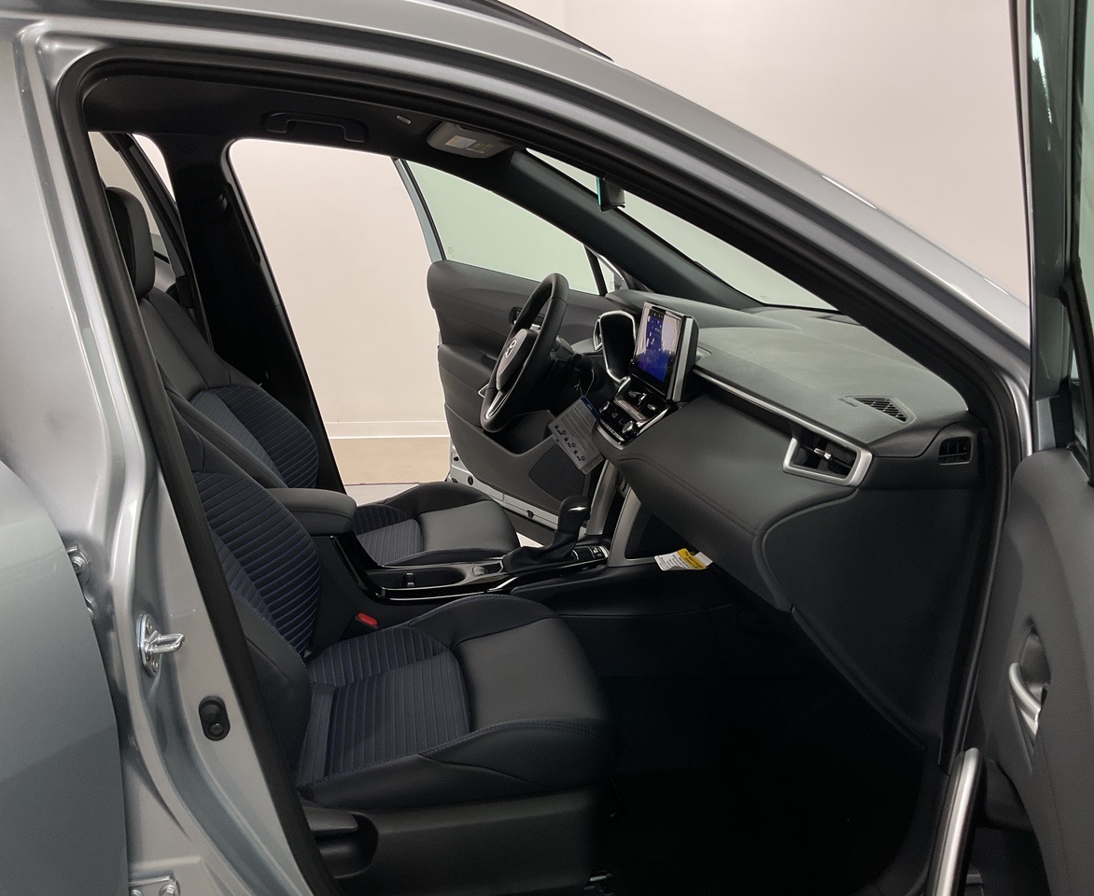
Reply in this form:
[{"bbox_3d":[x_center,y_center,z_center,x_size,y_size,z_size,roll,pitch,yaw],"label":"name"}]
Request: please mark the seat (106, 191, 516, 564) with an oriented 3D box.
[{"bbox_3d":[-0.505,-0.080,2.111,0.880,0.910,0.540,-2,14,-9],"label":"seat"}]

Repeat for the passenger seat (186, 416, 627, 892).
[{"bbox_3d":[-0.354,0.112,1.432,0.870,0.960,0.540,-2,14,-9],"label":"passenger seat"}]

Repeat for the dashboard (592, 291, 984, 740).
[{"bbox_3d":[0.402,-0.023,1.902,0.570,0.470,1.420,-2,14,-9],"label":"dashboard"}]

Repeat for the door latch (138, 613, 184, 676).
[{"bbox_3d":[-0.379,0.194,0.989,0.042,0.062,0.042,1,14,2],"label":"door latch"}]

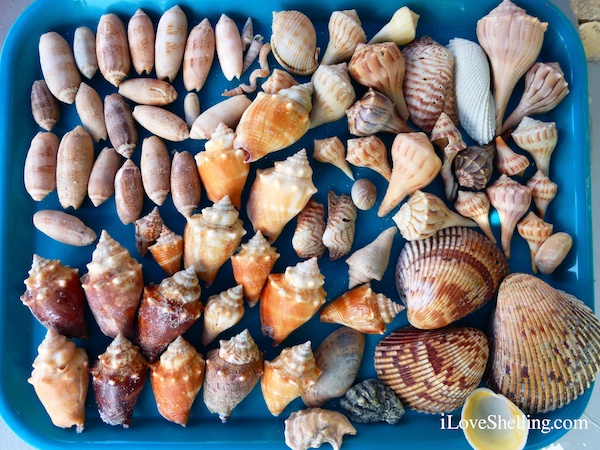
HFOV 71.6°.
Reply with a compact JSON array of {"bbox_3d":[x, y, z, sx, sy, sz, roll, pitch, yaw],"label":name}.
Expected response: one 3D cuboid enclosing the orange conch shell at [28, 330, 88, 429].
[{"bbox_3d":[-0.174,0.115,0.304,0.042,0.034,0.078,-11,88,0],"label":"orange conch shell"}]

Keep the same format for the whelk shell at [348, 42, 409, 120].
[{"bbox_3d":[0.064,-0.110,0.321,0.042,0.035,0.066,-21,88,-2],"label":"whelk shell"}]

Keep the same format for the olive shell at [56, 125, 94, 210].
[{"bbox_3d":[-0.171,-0.044,0.318,0.027,0.025,0.063,3,88,0],"label":"olive shell"}]

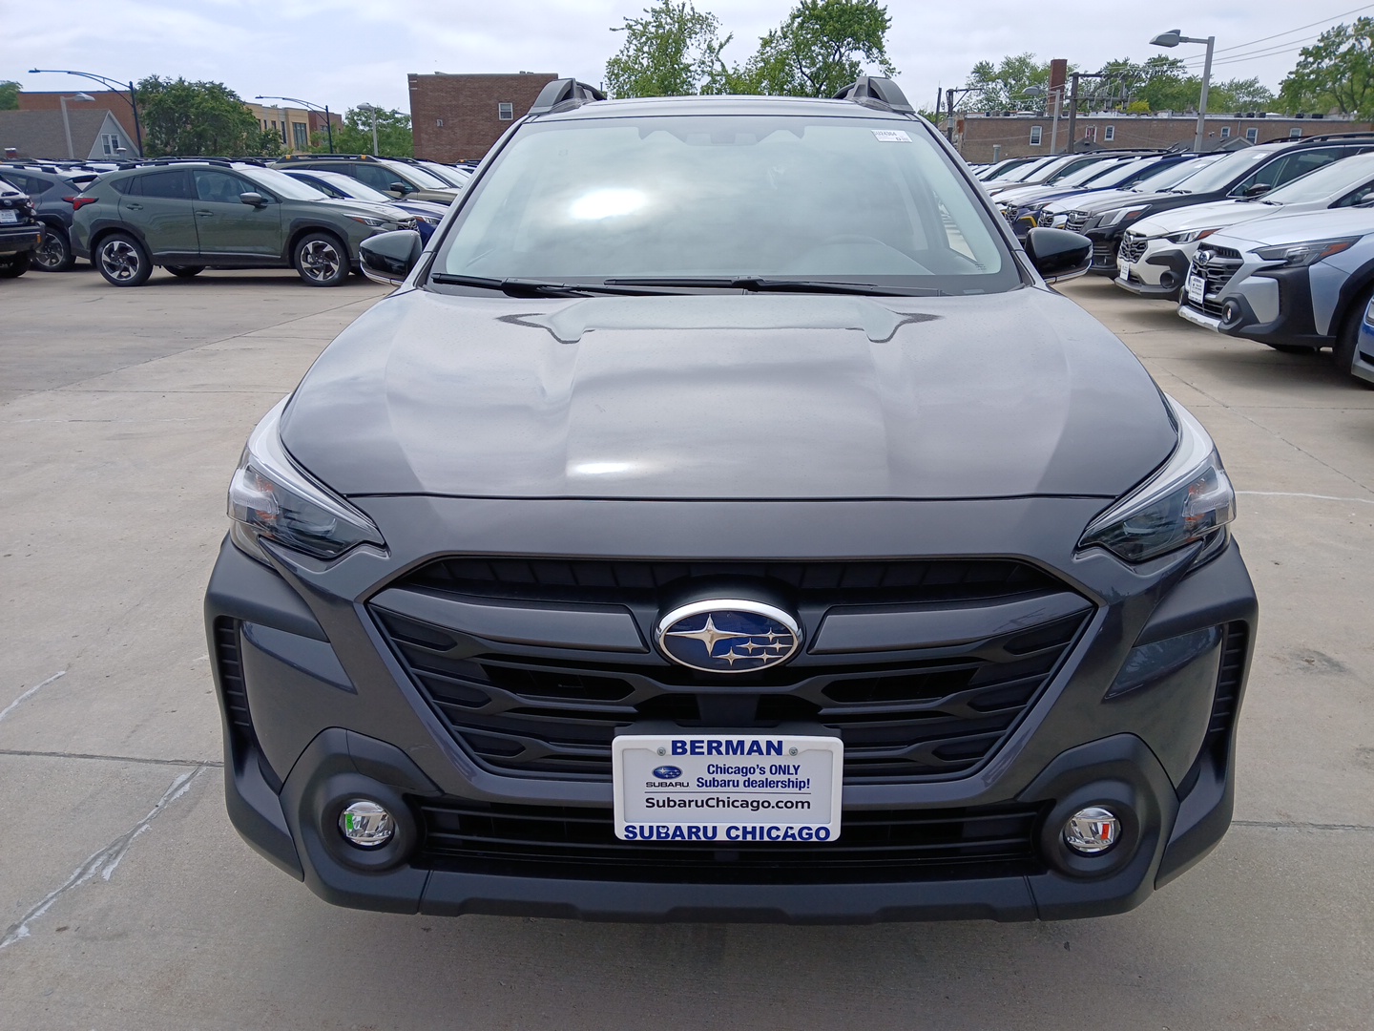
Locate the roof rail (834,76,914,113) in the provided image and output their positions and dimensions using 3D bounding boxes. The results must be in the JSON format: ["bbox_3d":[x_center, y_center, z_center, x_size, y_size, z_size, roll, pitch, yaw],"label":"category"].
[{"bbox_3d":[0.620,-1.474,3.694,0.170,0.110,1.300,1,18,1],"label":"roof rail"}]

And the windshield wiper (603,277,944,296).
[{"bbox_3d":[0.207,-0.548,2.501,0.830,0.070,0.100,0,18,2],"label":"windshield wiper"}]

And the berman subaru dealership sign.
[{"bbox_3d":[0.056,0.371,1.408,0.312,0.160,0.020,0,18,2],"label":"berman subaru dealership sign"}]

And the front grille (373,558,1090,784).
[{"bbox_3d":[0.056,0.205,1.427,1.010,0.320,0.140,0,18,2],"label":"front grille"}]

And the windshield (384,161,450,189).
[{"bbox_3d":[-5.023,-6.311,19.200,0.900,0.130,1.450,30,18,-7],"label":"windshield"}]

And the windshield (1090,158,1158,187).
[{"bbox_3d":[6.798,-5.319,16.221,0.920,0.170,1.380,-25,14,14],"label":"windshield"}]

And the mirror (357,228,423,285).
[{"bbox_3d":[-0.818,-0.735,2.950,0.220,0.160,0.160,1,18,1],"label":"mirror"}]

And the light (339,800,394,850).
[{"bbox_3d":[-0.501,0.484,1.628,0.086,0.086,0.055,0,18,1],"label":"light"}]

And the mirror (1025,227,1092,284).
[{"bbox_3d":[1.019,-0.735,2.913,0.210,0.160,0.150,0,18,1],"label":"mirror"}]

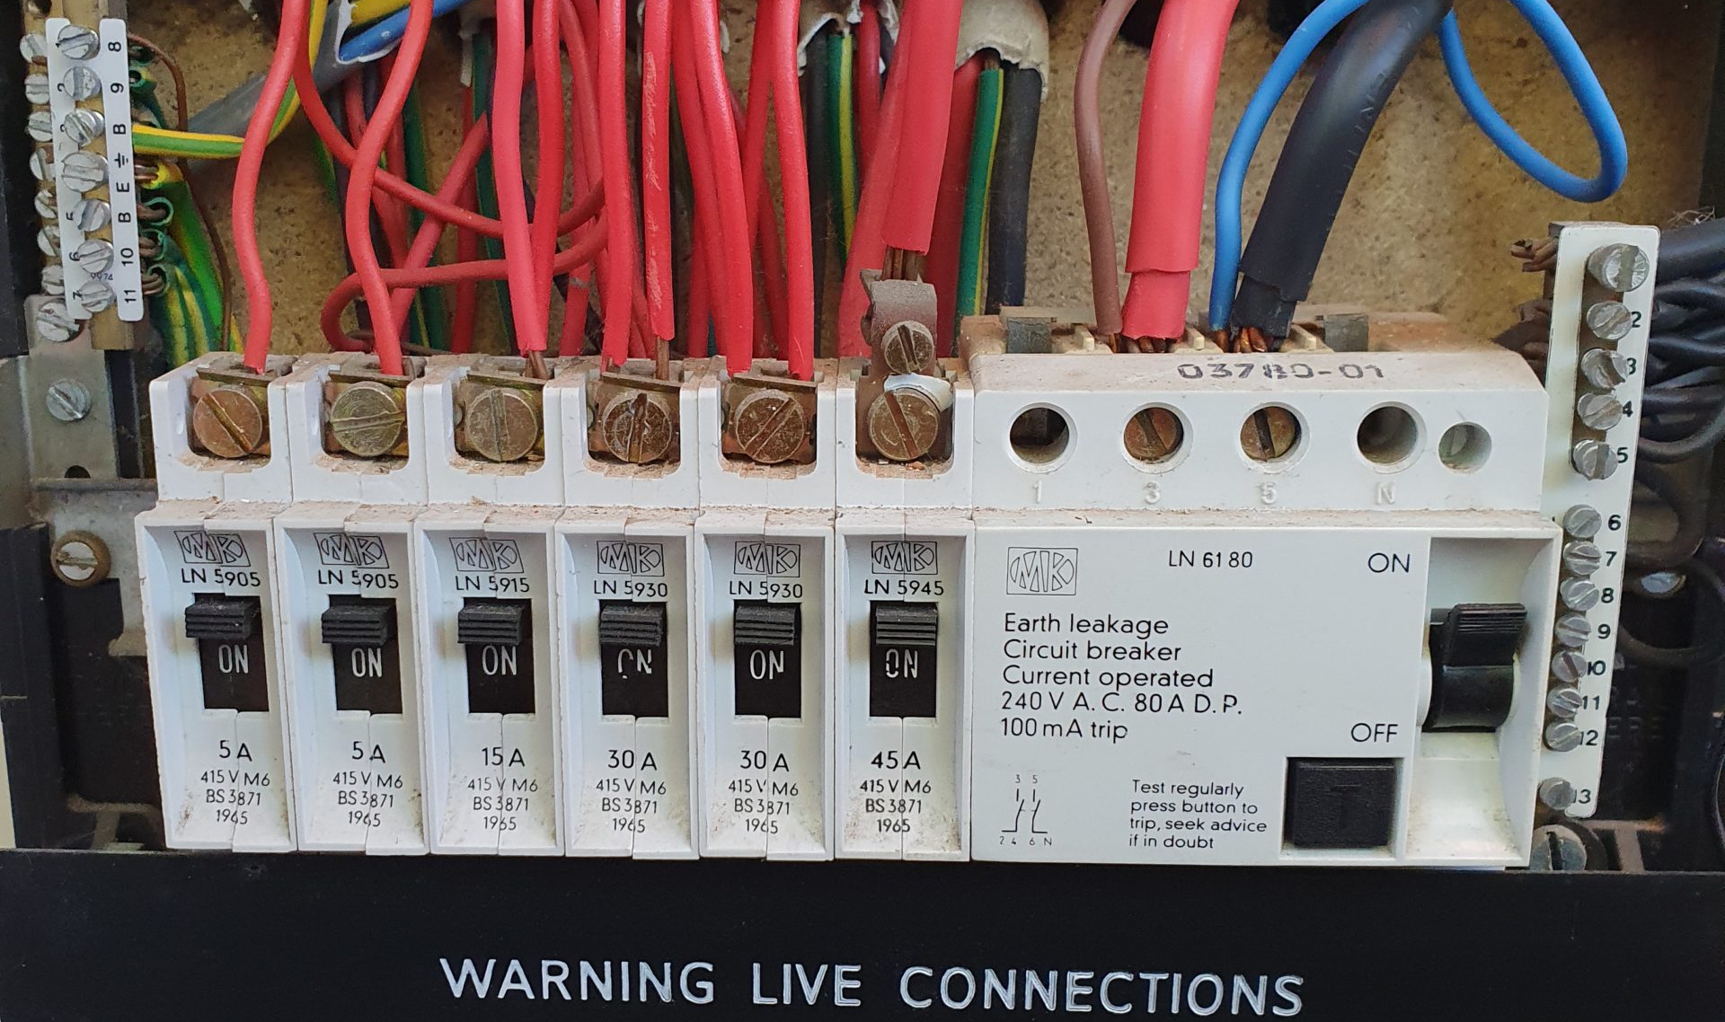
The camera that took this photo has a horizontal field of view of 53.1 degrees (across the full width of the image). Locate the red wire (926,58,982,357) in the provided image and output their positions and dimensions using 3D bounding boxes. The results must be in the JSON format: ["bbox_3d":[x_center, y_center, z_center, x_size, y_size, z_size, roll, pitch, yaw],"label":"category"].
[{"bbox_3d":[0.014,-0.049,0.285,0.010,0.049,0.010,0,12,2],"label":"red wire"}]

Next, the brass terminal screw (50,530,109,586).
[{"bbox_3d":[-0.123,0.008,0.272,0.008,0.009,0.005,0,12,2],"label":"brass terminal screw"}]

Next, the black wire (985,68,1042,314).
[{"bbox_3d":[0.023,-0.047,0.259,0.007,0.036,0.017,0,12,2],"label":"black wire"}]

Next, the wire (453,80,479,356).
[{"bbox_3d":[-0.067,-0.050,0.291,0.006,0.047,0.008,0,12,2],"label":"wire"}]

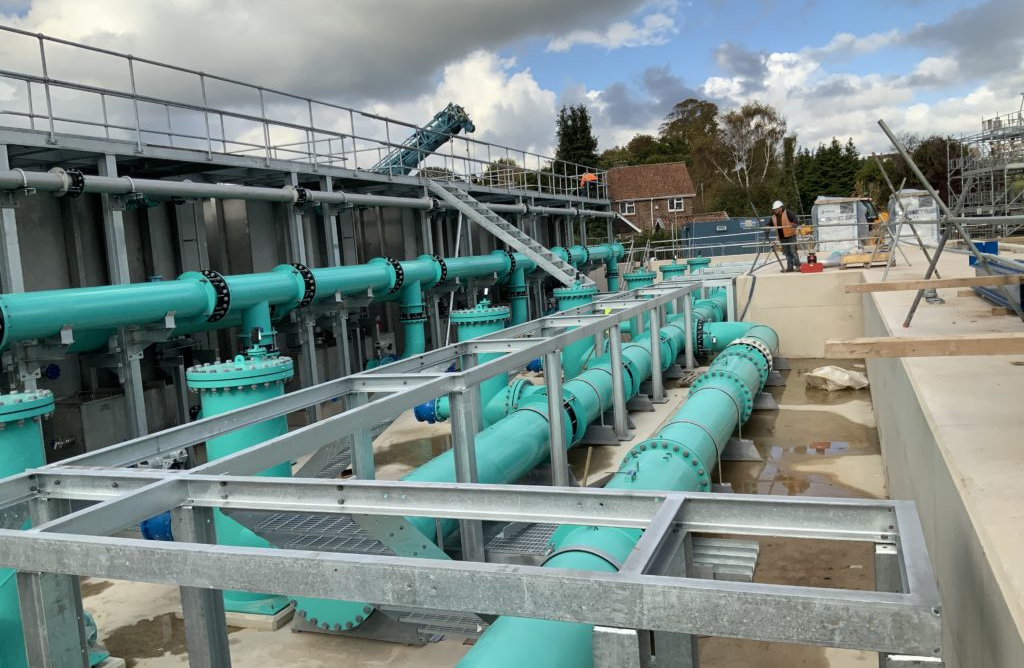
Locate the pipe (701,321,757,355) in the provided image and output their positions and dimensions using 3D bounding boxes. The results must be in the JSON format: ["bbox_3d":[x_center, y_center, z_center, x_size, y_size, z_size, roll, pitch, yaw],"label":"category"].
[{"bbox_3d":[5.117,0.090,19.731,1.250,0.710,0.710,-2,6,21],"label":"pipe"}]

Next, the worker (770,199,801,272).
[{"bbox_3d":[6.772,-2.424,21.281,0.680,1.760,0.520,-1,7,34],"label":"worker"}]

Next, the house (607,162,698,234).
[{"bbox_3d":[11.131,-9.908,70.750,6.900,7.900,8.000,-4,5,5],"label":"house"}]

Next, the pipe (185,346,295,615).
[{"bbox_3d":[-2.307,1.218,7.617,0.940,2.140,0.940,-2,6,21],"label":"pipe"}]

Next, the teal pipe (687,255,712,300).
[{"bbox_3d":[7.048,-1.834,32.024,0.910,2.080,0.910,-2,6,21],"label":"teal pipe"}]

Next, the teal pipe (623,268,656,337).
[{"bbox_3d":[3.470,-0.621,22.543,0.940,2.120,0.940,-2,6,21],"label":"teal pipe"}]

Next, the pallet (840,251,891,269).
[{"bbox_3d":[8.679,-1.832,20.971,1.200,0.400,1.000,-2,6,21],"label":"pallet"}]

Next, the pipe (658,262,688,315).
[{"bbox_3d":[5.233,-1.253,27.348,0.910,2.080,0.910,-2,6,21],"label":"pipe"}]

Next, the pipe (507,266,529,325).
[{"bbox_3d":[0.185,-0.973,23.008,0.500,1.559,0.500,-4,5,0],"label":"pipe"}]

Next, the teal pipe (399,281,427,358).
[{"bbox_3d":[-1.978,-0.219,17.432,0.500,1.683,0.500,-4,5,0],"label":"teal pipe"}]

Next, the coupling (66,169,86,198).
[{"bbox_3d":[-4.916,-1.704,9.690,0.320,0.320,0.200,-2,6,21],"label":"coupling"}]

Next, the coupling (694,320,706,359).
[{"bbox_3d":[4.447,0.114,19.994,0.170,0.910,0.910,-2,6,21],"label":"coupling"}]

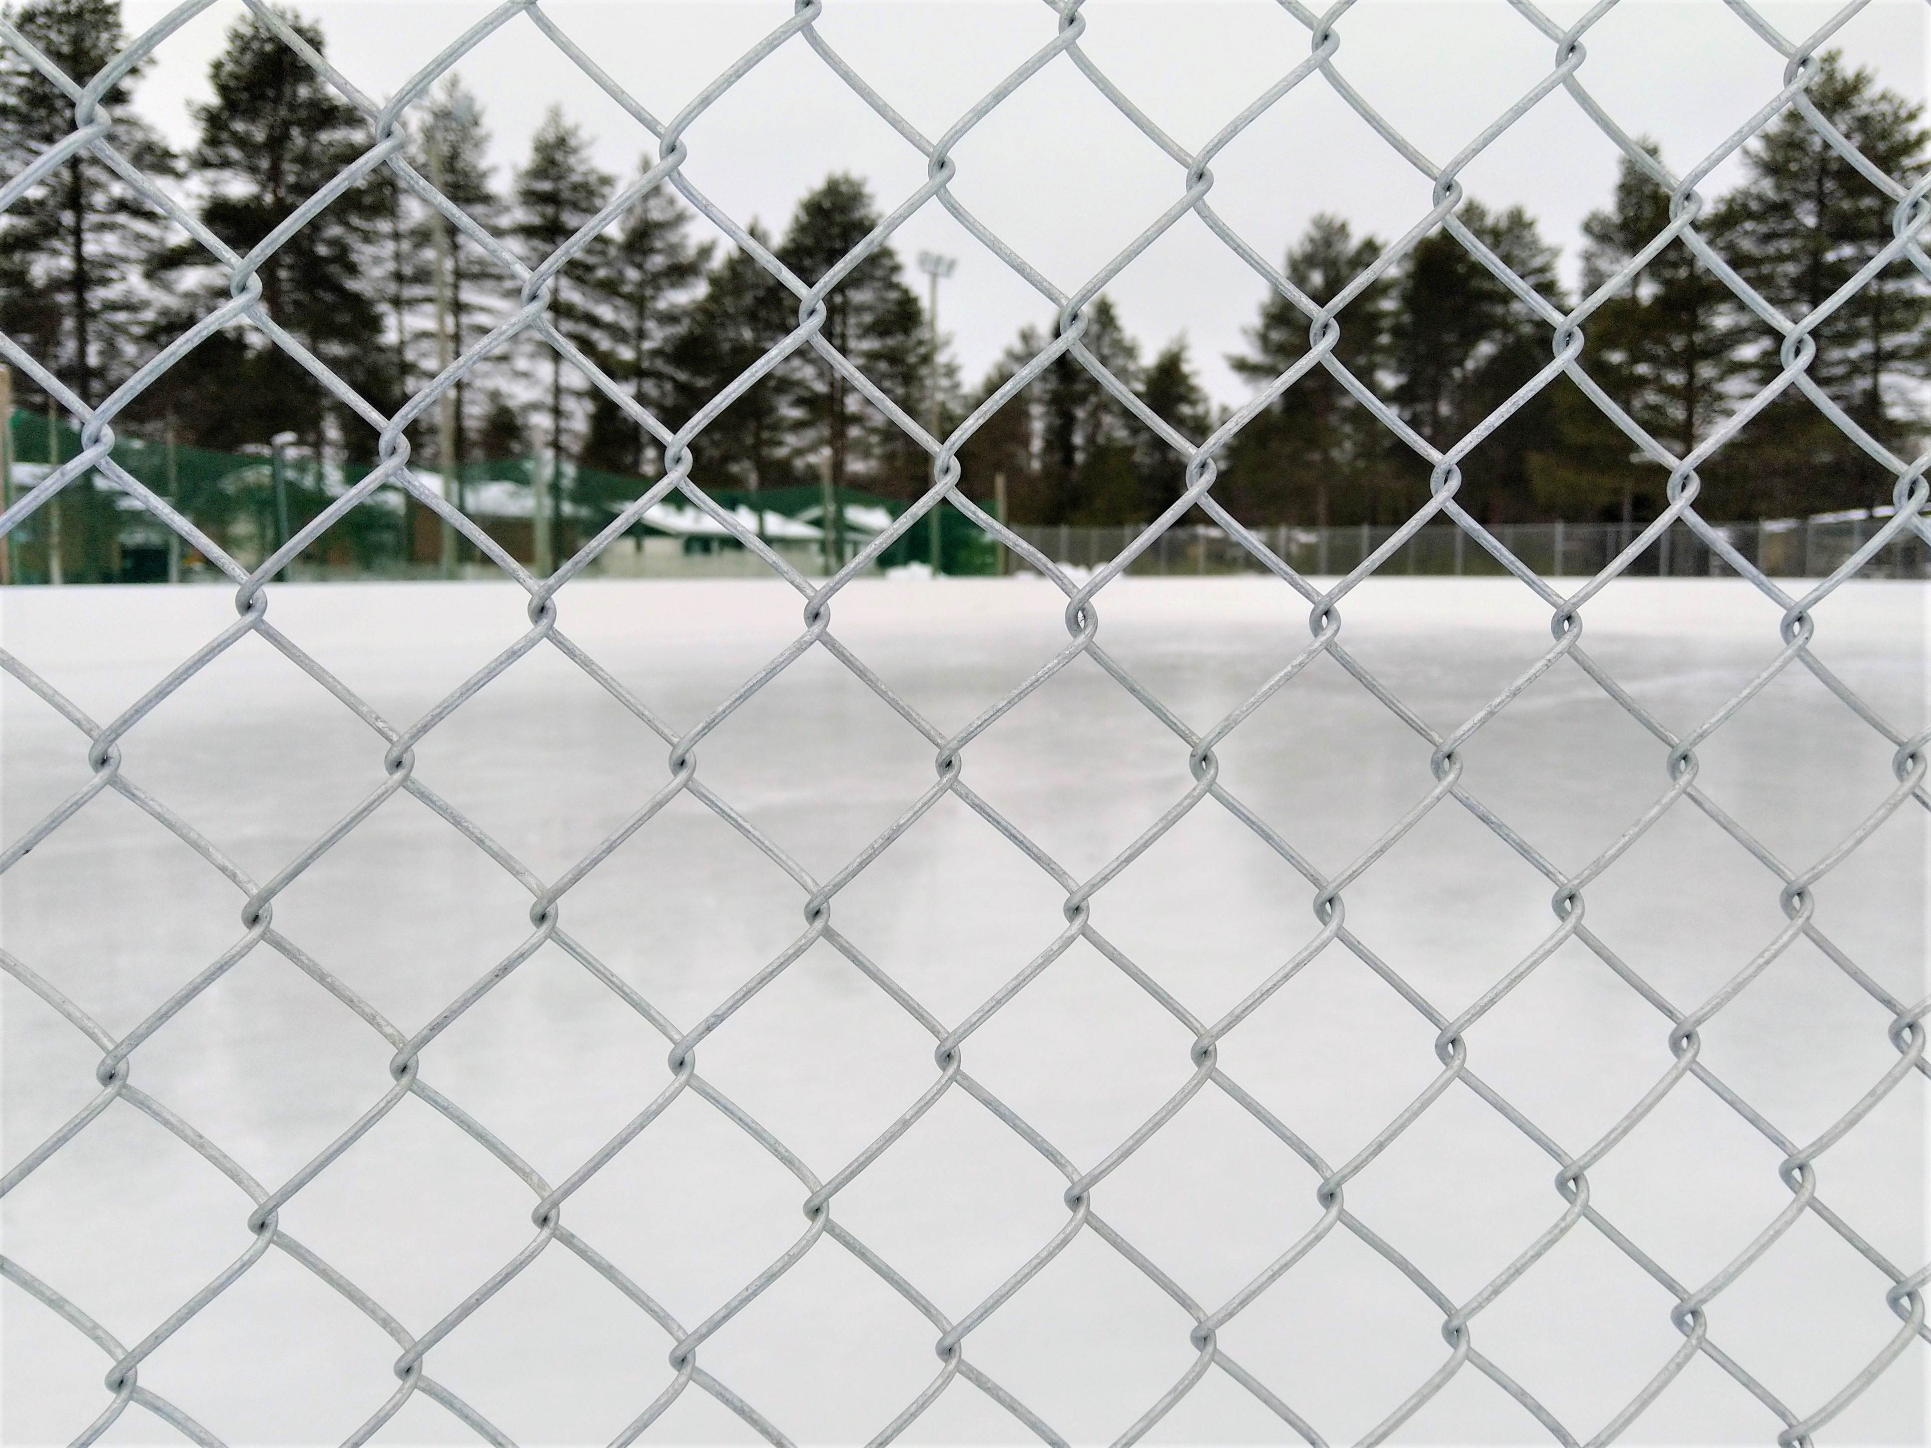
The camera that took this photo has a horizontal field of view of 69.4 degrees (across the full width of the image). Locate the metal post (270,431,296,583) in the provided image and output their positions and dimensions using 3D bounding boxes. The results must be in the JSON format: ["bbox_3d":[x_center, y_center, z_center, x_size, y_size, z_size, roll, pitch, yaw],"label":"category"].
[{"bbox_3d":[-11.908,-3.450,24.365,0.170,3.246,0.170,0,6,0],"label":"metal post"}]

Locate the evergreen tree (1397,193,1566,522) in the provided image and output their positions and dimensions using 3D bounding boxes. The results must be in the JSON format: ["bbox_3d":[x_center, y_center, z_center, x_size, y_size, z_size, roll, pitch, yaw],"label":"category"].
[{"bbox_3d":[19.100,-11.760,52.040,6.128,15.086,5.822,0,6,0],"label":"evergreen tree"}]

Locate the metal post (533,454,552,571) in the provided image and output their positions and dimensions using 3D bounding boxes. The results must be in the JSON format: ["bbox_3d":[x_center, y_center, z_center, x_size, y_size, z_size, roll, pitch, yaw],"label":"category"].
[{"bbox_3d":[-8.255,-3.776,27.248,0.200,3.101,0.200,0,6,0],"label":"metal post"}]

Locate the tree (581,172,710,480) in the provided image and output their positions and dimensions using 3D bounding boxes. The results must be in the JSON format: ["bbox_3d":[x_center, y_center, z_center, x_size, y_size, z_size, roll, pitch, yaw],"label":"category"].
[{"bbox_3d":[-10.818,-11.017,47.091,4.140,14.668,3.933,0,6,0],"label":"tree"}]

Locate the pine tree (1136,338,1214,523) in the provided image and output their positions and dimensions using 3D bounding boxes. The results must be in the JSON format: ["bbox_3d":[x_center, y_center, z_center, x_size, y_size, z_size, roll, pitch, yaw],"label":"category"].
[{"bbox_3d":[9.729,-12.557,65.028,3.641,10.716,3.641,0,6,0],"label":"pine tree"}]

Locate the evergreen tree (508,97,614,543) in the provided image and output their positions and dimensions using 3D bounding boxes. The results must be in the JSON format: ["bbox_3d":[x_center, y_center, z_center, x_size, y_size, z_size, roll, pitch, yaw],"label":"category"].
[{"bbox_3d":[-12.465,-11.358,43.019,3.237,14.951,3.237,0,6,0],"label":"evergreen tree"}]

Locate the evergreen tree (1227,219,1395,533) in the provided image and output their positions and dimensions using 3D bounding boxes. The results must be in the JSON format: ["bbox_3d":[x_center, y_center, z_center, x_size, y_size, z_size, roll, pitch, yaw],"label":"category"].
[{"bbox_3d":[12.883,-11.520,52.066,5.919,14.603,5.623,0,6,0],"label":"evergreen tree"}]

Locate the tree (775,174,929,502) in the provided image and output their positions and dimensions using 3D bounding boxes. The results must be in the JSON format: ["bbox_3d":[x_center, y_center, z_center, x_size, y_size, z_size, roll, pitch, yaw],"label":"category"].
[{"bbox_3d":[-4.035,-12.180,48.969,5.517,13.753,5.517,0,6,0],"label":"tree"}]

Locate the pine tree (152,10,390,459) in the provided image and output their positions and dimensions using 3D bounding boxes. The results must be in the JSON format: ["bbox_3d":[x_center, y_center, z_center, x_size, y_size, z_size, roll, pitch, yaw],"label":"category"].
[{"bbox_3d":[-19.658,-11.557,39.993,6.245,17.262,5.933,0,6,0],"label":"pine tree"}]

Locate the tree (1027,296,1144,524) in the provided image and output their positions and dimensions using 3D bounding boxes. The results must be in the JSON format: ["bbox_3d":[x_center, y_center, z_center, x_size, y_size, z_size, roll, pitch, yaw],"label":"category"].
[{"bbox_3d":[5.236,-11.900,61.077,4.943,13.430,4.696,0,6,0],"label":"tree"}]

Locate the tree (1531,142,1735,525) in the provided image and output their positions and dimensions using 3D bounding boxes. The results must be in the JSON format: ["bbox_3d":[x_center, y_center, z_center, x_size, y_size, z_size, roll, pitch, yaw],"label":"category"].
[{"bbox_3d":[22.439,-12.008,46.988,7.062,14.604,7.062,0,6,0],"label":"tree"}]

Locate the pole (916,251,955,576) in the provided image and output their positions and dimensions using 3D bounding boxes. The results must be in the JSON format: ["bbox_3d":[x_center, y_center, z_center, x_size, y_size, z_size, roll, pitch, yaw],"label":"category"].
[{"bbox_3d":[-0.765,-7.660,36.385,1.000,9.004,0.400,0,6,0],"label":"pole"}]

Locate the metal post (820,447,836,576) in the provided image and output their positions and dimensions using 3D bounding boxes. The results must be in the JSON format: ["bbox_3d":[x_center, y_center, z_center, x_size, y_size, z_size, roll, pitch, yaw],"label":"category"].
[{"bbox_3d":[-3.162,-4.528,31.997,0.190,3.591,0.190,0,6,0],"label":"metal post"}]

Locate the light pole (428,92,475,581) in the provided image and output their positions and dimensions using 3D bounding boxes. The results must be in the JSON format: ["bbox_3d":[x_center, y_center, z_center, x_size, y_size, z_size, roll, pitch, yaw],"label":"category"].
[{"bbox_3d":[-10.066,-6.736,26.934,0.600,10.469,1.150,5,8,37],"label":"light pole"}]

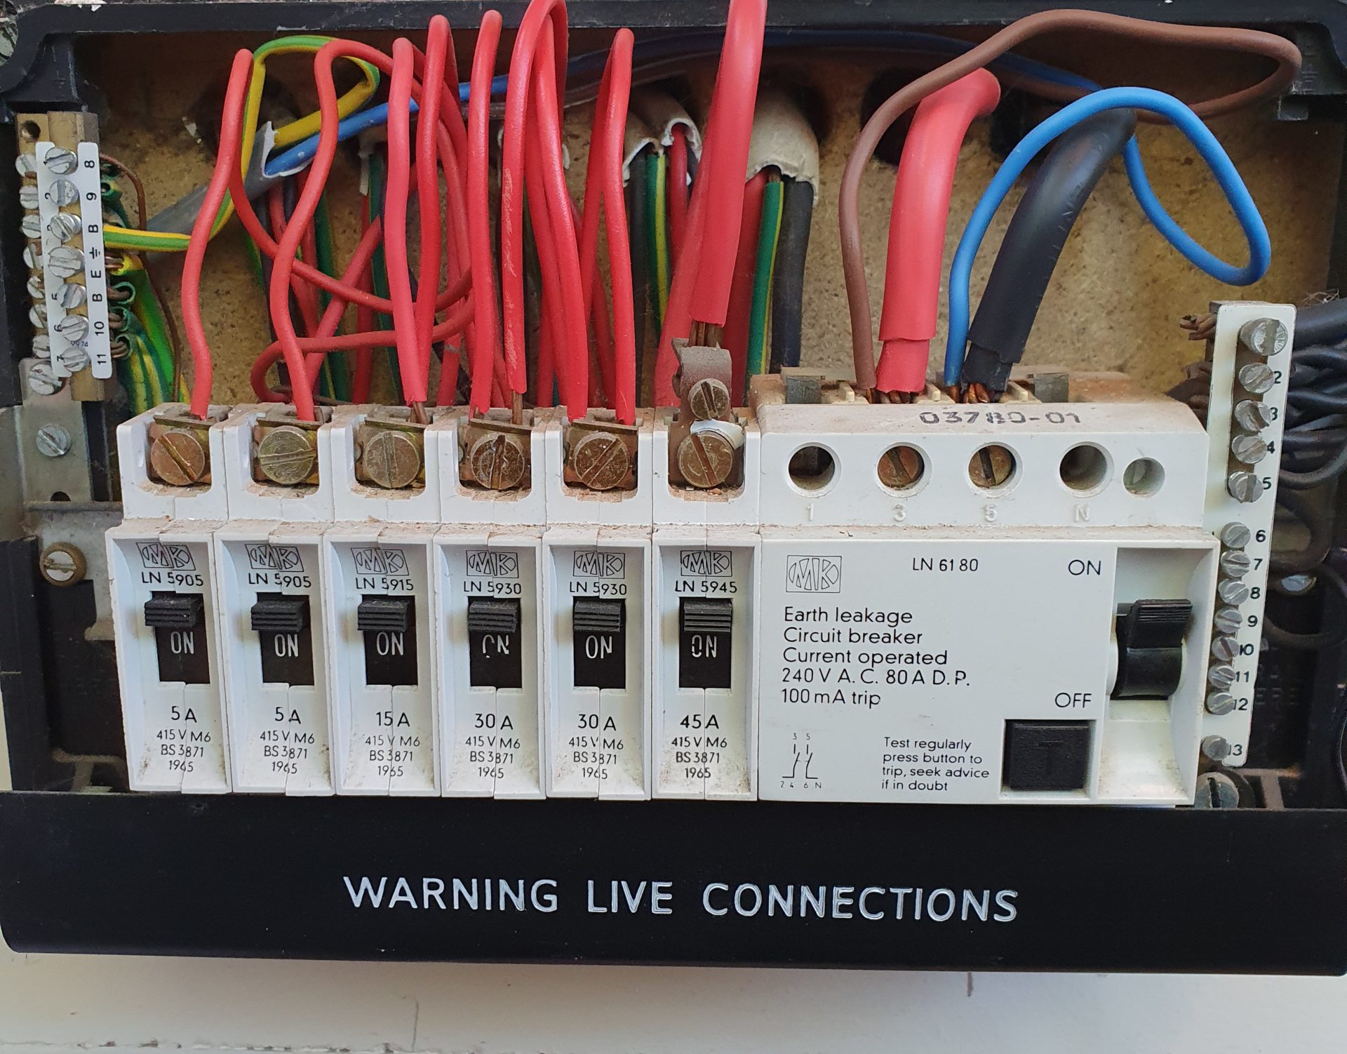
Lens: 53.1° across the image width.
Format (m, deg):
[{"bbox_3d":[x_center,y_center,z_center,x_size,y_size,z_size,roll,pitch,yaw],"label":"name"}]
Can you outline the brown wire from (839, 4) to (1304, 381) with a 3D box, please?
[{"bbox_3d":[0.072,-0.060,0.252,0.086,0.065,0.046,0,12,2],"label":"brown wire"}]

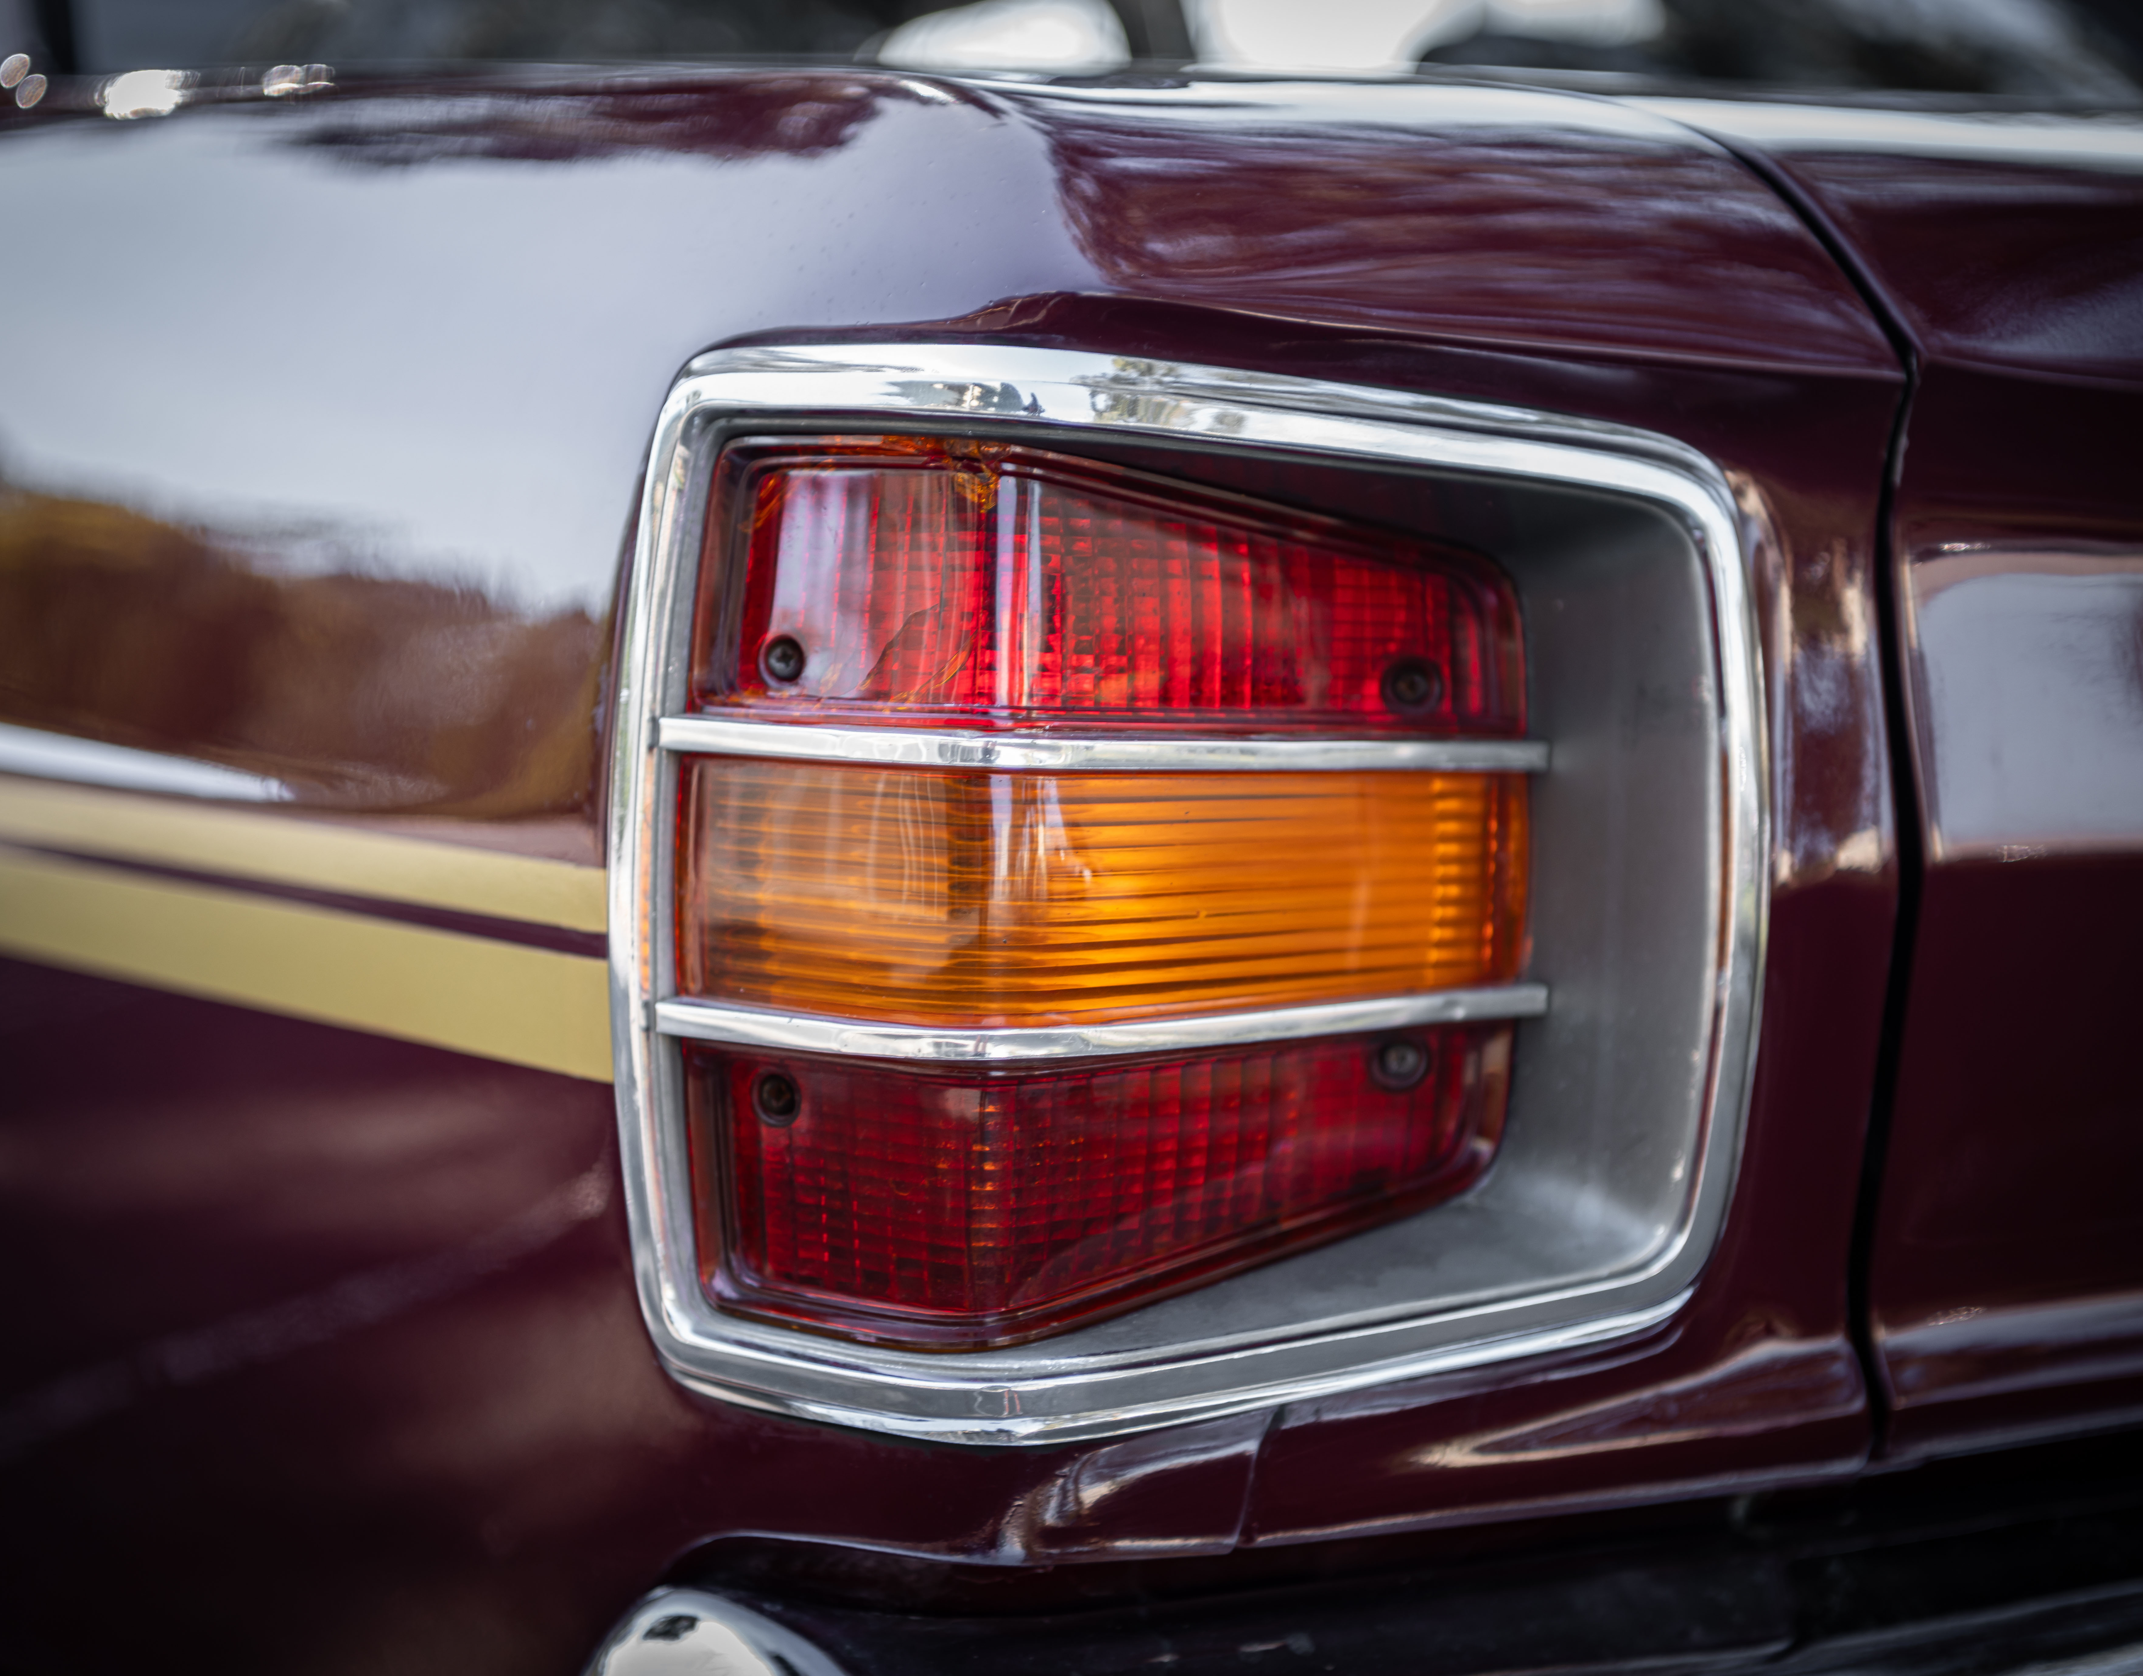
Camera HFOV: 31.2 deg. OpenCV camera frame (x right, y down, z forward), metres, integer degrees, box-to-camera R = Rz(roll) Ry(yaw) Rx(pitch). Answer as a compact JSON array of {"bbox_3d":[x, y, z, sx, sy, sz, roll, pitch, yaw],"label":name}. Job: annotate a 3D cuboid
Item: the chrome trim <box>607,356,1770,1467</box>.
[{"bbox_3d":[0.031,0.009,0.783,0.240,0.203,0.090,-1,5,-30],"label":"chrome trim"}]

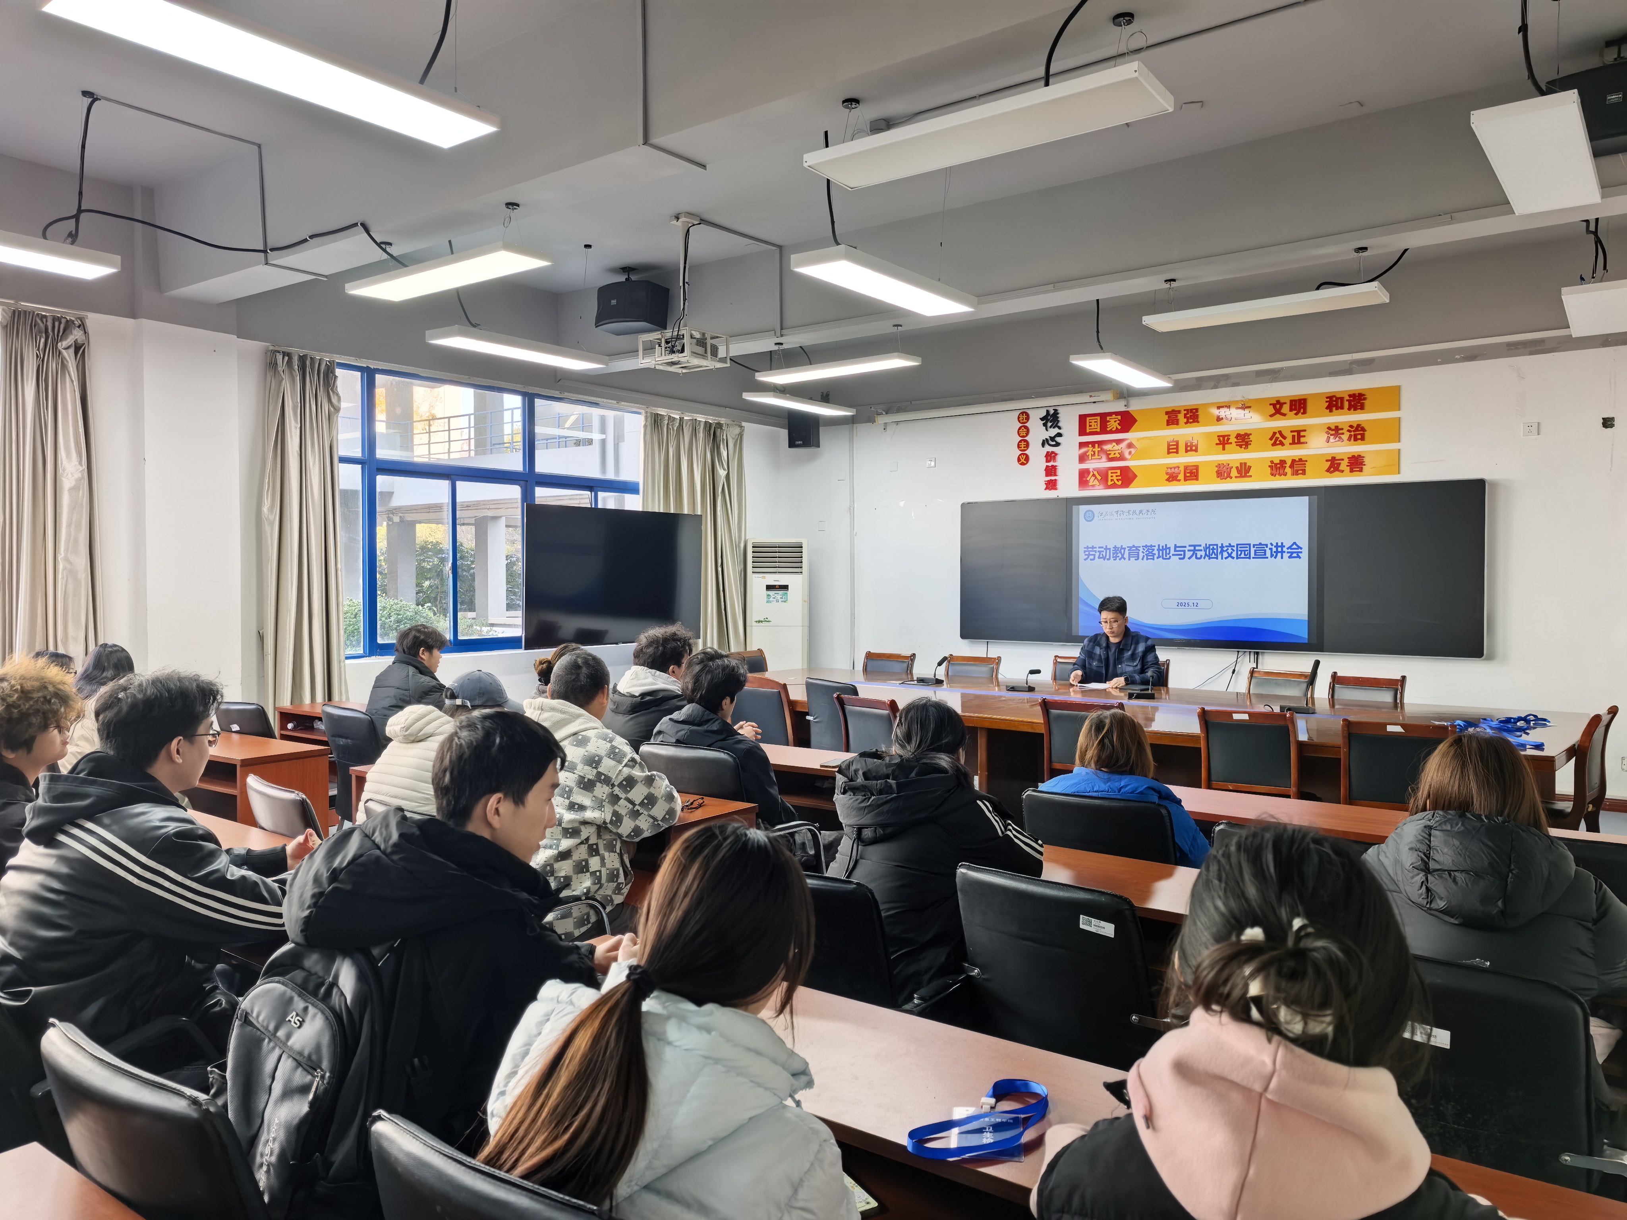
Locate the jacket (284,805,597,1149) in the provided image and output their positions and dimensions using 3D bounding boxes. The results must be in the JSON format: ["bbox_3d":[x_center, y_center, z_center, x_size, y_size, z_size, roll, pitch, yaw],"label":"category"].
[{"bbox_3d":[-0.548,0.609,1.720,0.520,0.670,0.480,2,2,44],"label":"jacket"}]

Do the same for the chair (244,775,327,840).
[{"bbox_3d":[-1.543,0.997,3.835,0.550,0.890,0.580,1,2,44],"label":"chair"}]

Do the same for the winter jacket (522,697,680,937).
[{"bbox_3d":[-0.618,0.589,3.209,0.530,0.690,0.500,1,2,39],"label":"winter jacket"}]

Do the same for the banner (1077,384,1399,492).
[{"bbox_3d":[3.252,-1.323,8.901,2.491,0.644,0.020,1,2,38],"label":"banner"}]

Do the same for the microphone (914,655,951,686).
[{"bbox_3d":[0.873,0.436,8.342,0.190,0.220,0.160,1,2,38],"label":"microphone"}]

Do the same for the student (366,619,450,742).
[{"bbox_3d":[-1.759,0.722,5.392,0.550,1.310,0.780,1,2,44],"label":"student"}]

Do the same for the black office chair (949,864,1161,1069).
[{"bbox_3d":[0.576,0.984,2.377,0.560,0.950,0.580,1,2,41],"label":"black office chair"}]

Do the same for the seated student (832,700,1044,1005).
[{"bbox_3d":[0.309,0.809,2.682,0.520,1.200,0.720,1,2,37],"label":"seated student"}]

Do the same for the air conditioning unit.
[{"bbox_3d":[-0.350,0.280,11.058,0.580,1.900,0.380,0,2,-1],"label":"air conditioning unit"}]

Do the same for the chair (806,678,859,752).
[{"bbox_3d":[0.298,0.893,7.280,0.580,0.890,0.550,-2,2,-44],"label":"chair"}]

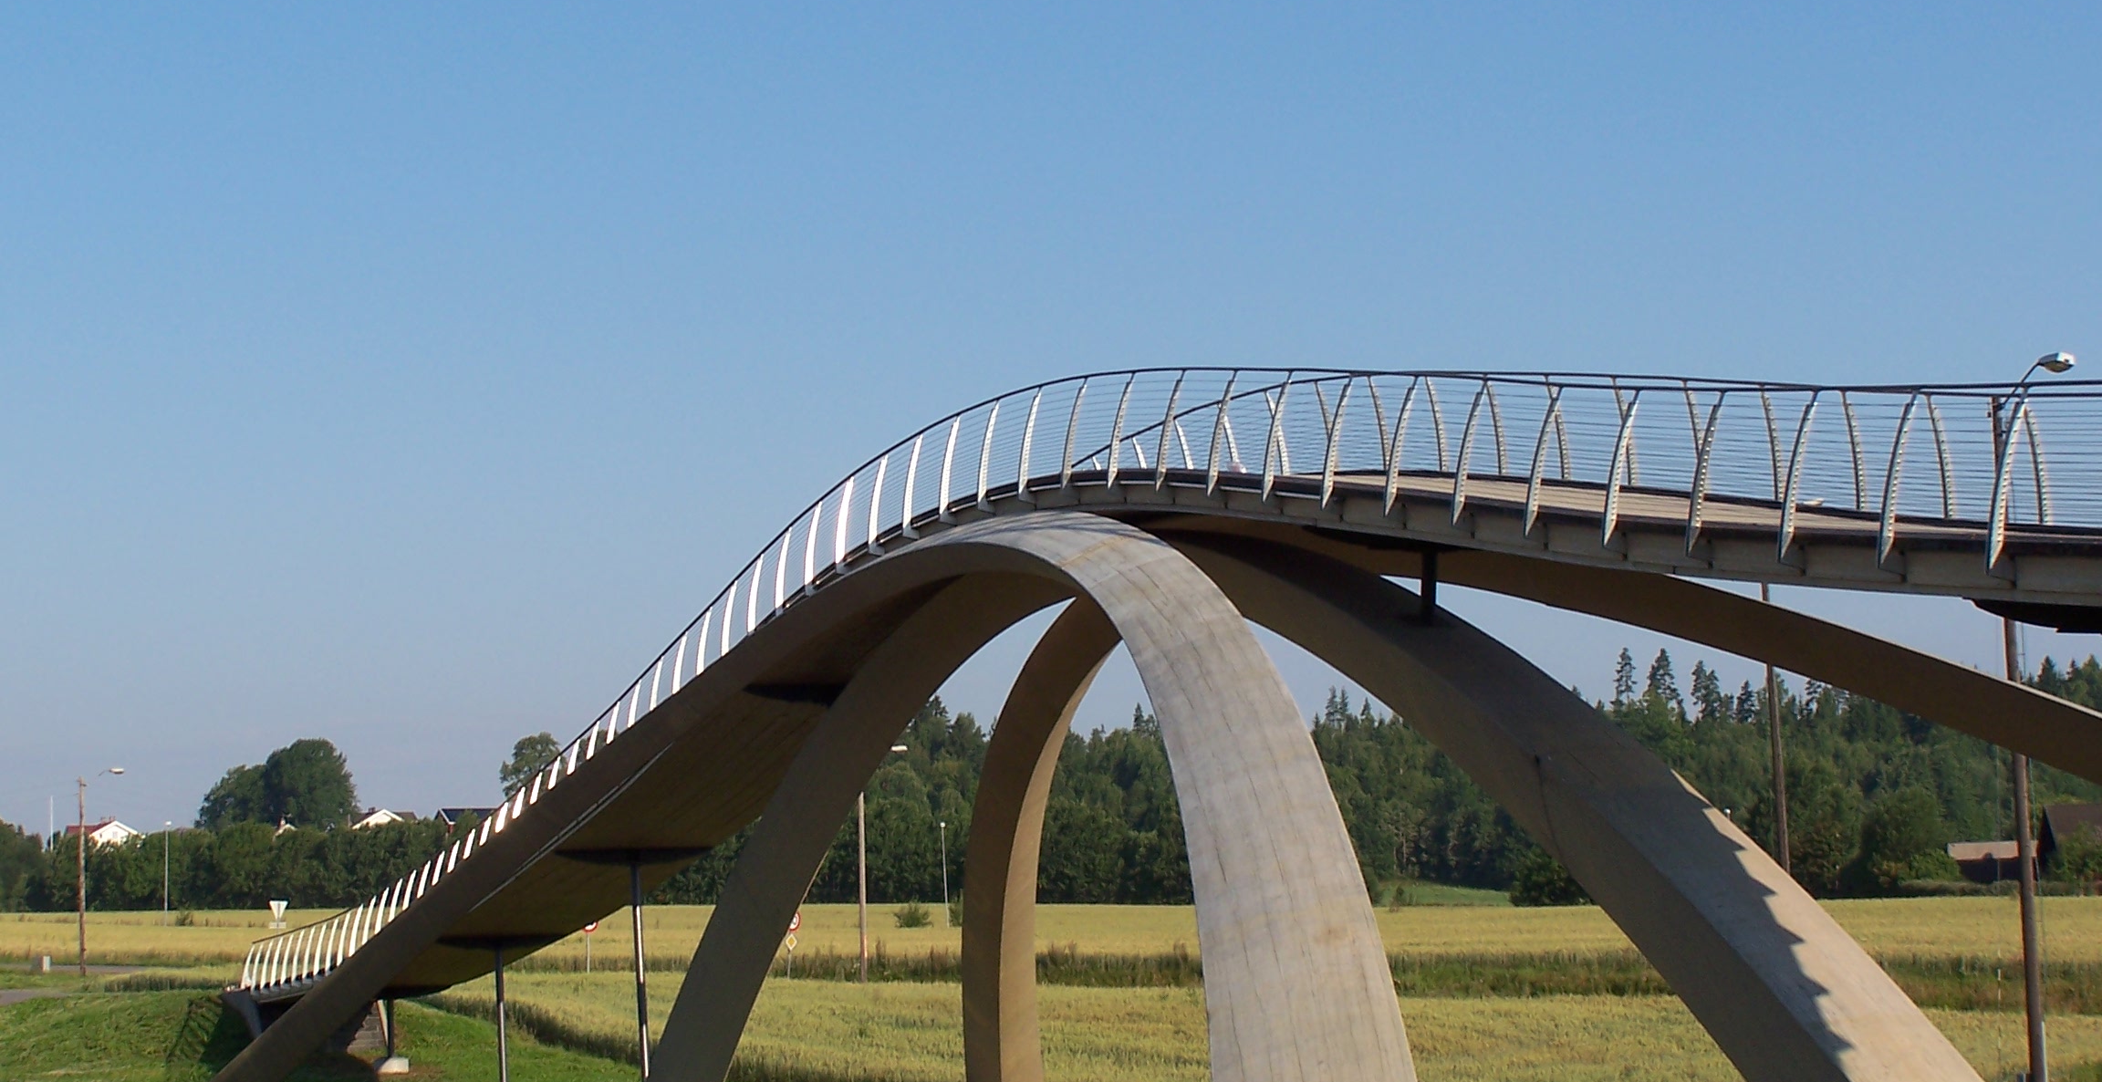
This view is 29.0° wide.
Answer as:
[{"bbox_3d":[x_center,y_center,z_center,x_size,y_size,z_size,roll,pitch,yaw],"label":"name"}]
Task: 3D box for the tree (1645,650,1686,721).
[{"bbox_3d":[59.169,20.657,388.946,5.000,20.500,5.000,-2,-6,0],"label":"tree"}]

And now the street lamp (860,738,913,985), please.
[{"bbox_3d":[-6.730,12.785,162.493,2.100,9.600,0.380,-2,-6,0],"label":"street lamp"}]

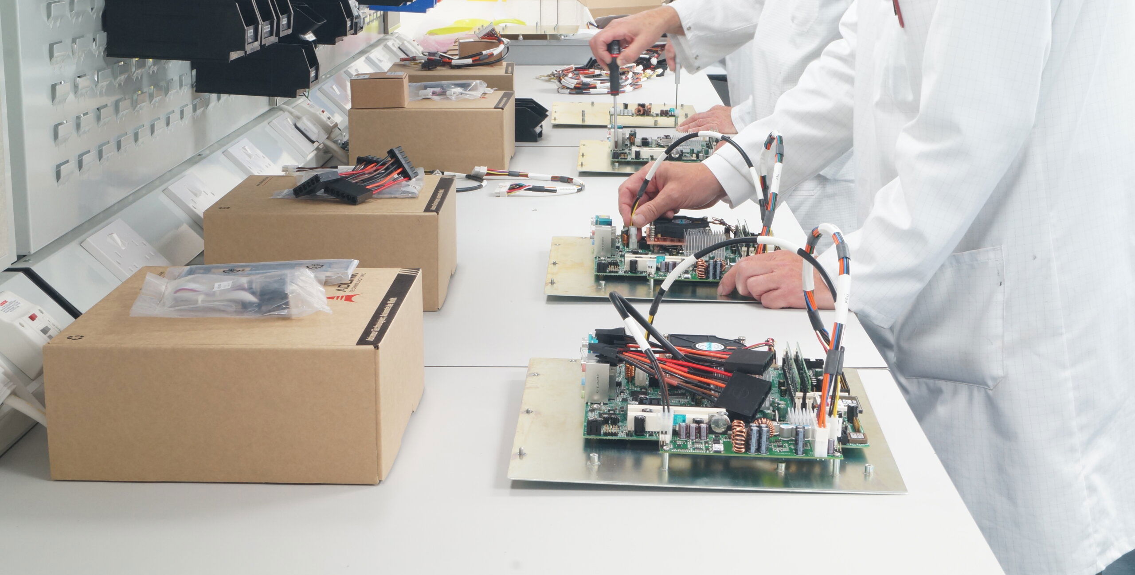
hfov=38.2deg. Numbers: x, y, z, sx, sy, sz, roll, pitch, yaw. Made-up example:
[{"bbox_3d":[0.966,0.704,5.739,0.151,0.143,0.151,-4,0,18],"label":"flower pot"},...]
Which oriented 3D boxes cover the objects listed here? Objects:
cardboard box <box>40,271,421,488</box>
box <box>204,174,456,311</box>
[{"bbox_3d":[-0.283,0.072,1.471,0.272,0.117,0.280,1,13,2],"label":"cardboard box"},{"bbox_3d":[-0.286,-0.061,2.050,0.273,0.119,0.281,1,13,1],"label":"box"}]

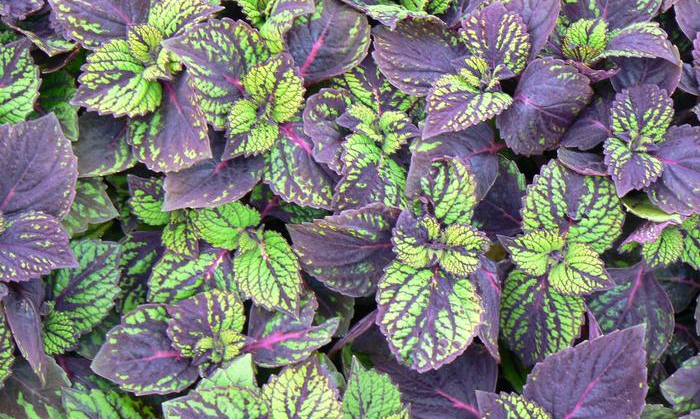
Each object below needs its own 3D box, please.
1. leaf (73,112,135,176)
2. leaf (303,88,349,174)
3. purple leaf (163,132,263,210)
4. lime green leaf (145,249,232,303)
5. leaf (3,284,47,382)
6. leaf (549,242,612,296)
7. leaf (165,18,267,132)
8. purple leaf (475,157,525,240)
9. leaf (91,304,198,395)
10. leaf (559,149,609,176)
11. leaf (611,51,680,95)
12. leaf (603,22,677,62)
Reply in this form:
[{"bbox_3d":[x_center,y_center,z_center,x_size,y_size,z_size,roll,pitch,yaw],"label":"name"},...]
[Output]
[{"bbox_3d":[-0.147,-0.039,1.564,0.048,0.011,0.041,-41,71,-8],"label":"leaf"},{"bbox_3d":[-0.014,-0.050,1.682,0.042,0.022,0.050,6,59,-3],"label":"leaf"},{"bbox_3d":[-0.090,-0.025,1.686,0.066,0.020,0.055,-22,65,-11],"label":"purple leaf"},{"bbox_3d":[-0.100,0.043,1.652,0.060,0.017,0.044,-26,66,-12],"label":"lime green leaf"},{"bbox_3d":[-0.201,0.075,1.620,0.026,0.020,0.060,-20,80,-23],"label":"leaf"},{"bbox_3d":[0.139,0.038,1.564,0.042,0.009,0.037,25,64,-1],"label":"leaf"},{"bbox_3d":[-0.086,-0.091,1.670,0.079,0.017,0.067,33,72,28],"label":"leaf"},{"bbox_3d":[0.083,-0.007,1.554,0.051,0.013,0.049,31,68,20],"label":"purple leaf"},{"bbox_3d":[-0.123,0.085,1.593,0.066,0.020,0.052,-10,68,2],"label":"leaf"},{"bbox_3d":[0.153,-0.031,1.690,0.043,0.016,0.034,5,27,10],"label":"leaf"},{"bbox_3d":[0.178,-0.081,1.587,0.044,0.011,0.048,6,55,5],"label":"leaf"},{"bbox_3d":[0.182,-0.106,1.688,0.054,0.012,0.049,2,36,-17],"label":"leaf"}]

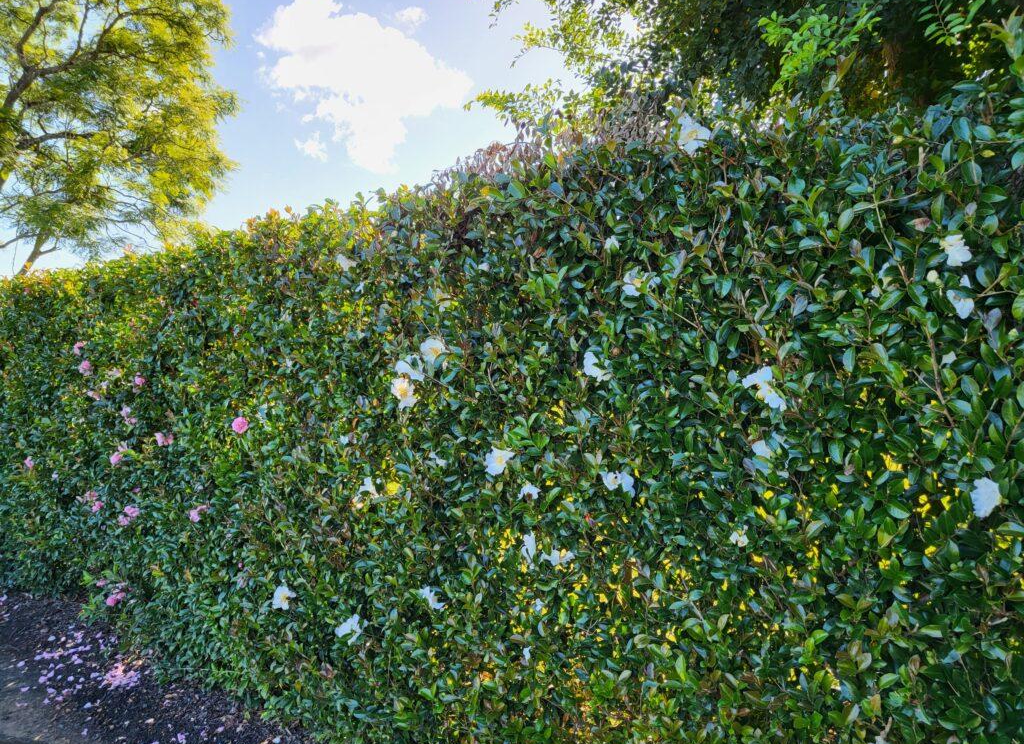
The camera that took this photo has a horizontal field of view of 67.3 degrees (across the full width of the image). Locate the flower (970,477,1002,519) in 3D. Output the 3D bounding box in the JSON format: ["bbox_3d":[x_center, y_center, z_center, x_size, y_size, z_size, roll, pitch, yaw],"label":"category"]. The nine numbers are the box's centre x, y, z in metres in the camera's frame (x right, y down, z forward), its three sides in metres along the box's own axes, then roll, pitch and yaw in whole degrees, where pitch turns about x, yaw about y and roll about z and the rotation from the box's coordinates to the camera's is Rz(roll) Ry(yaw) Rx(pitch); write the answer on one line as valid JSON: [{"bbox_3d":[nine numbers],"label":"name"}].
[{"bbox_3d":[0.822,0.217,1.333,0.050,0.074,0.070,-4,-2,39],"label":"flower"}]

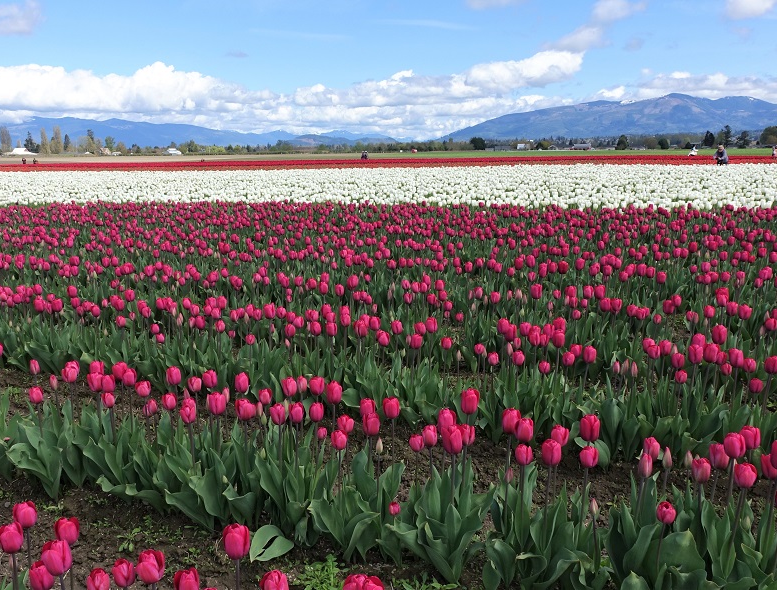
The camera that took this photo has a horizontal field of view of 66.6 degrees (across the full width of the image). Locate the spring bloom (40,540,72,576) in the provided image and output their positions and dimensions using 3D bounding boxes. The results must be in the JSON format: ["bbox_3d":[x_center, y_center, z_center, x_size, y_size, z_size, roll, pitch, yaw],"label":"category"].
[{"bbox_3d":[-0.665,0.529,1.188,0.061,0.074,0.061,-10,16,-32],"label":"spring bloom"}]

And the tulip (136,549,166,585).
[{"bbox_3d":[-0.479,0.549,1.192,0.058,0.073,0.058,-7,15,-25],"label":"tulip"}]

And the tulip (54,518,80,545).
[{"bbox_3d":[-0.741,0.546,1.363,0.056,0.065,0.056,-9,16,-31],"label":"tulip"}]

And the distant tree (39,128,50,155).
[{"bbox_3d":[-244.295,-108.749,420.000,5.900,18.600,5.900,-8,16,-28],"label":"distant tree"}]

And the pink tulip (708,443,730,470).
[{"bbox_3d":[0.841,0.410,1.501,0.049,0.067,0.049,0,14,0],"label":"pink tulip"}]

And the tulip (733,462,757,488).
[{"bbox_3d":[0.930,0.470,1.536,0.058,0.066,0.058,9,17,33],"label":"tulip"}]

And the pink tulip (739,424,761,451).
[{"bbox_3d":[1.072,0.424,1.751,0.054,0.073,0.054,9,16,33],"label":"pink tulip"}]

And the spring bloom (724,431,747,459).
[{"bbox_3d":[0.957,0.416,1.630,0.059,0.071,0.059,8,16,32],"label":"spring bloom"}]

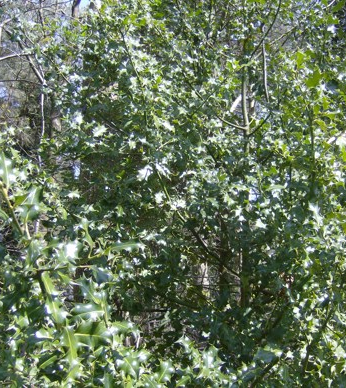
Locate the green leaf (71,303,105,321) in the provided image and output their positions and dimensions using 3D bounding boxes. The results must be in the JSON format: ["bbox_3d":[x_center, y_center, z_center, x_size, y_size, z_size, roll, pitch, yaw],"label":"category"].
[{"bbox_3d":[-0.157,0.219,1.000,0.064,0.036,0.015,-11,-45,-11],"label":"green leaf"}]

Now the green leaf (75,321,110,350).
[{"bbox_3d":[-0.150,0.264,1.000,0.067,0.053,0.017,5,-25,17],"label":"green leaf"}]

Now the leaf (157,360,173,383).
[{"bbox_3d":[-0.019,0.463,1.400,0.040,0.060,0.015,25,-15,5],"label":"leaf"}]

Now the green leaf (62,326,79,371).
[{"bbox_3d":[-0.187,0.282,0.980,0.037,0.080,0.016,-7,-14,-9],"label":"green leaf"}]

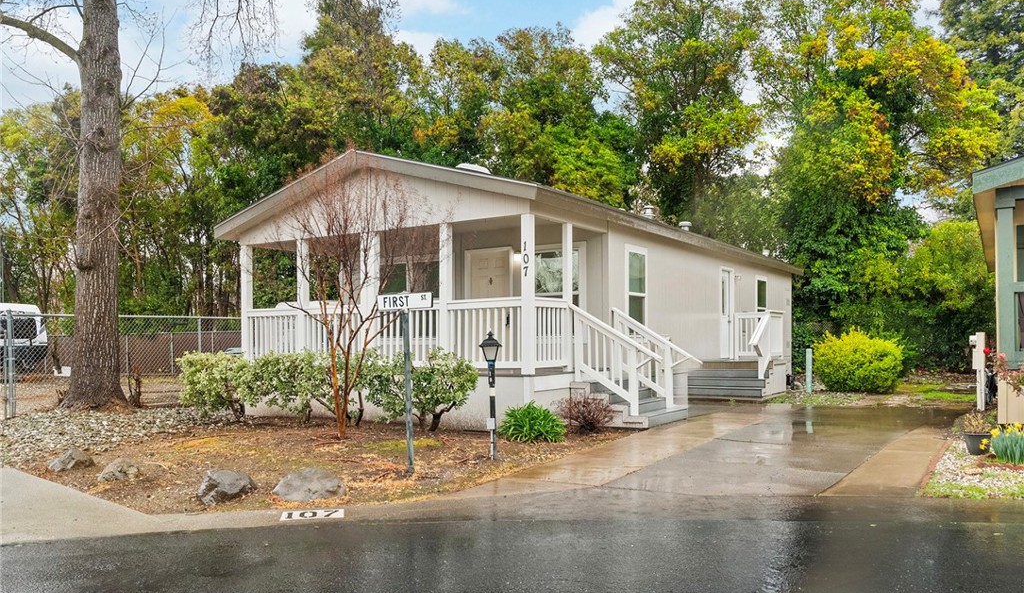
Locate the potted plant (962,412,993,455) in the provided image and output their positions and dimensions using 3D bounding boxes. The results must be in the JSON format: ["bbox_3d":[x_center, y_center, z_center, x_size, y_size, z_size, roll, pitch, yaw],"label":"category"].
[{"bbox_3d":[5.149,1.504,8.511,0.360,0.440,0.350,-2,-3,31],"label":"potted plant"}]

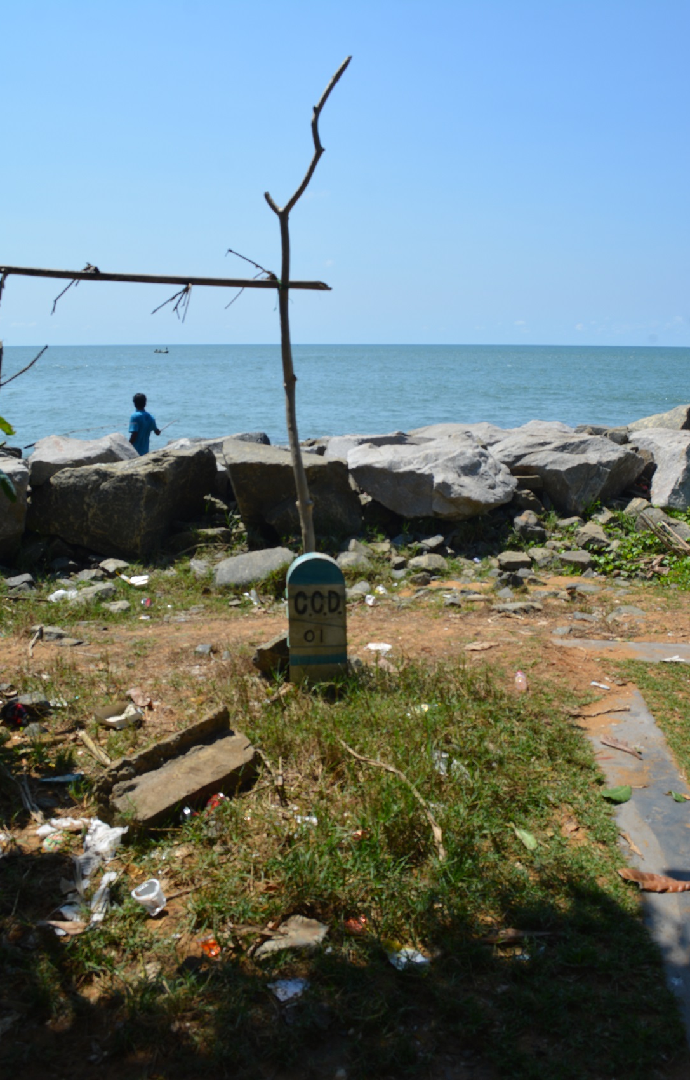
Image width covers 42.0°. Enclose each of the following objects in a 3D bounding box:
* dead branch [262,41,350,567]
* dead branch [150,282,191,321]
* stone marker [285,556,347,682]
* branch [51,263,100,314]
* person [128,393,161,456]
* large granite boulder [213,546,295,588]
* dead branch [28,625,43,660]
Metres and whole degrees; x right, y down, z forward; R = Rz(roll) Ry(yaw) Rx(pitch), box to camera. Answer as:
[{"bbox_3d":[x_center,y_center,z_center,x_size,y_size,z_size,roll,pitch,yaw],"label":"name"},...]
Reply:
[{"bbox_3d":[-0.166,-0.741,4.244,0.400,2.820,0.240,0,12,0],"label":"dead branch"},{"bbox_3d":[-0.769,-1.053,3.978,0.180,0.170,0.120,0,12,0],"label":"dead branch"},{"bbox_3d":[-0.132,0.370,4.225,0.275,0.620,0.140,-1,12,-6],"label":"stone marker"},{"bbox_3d":[-1.131,-1.056,3.779,0.200,0.220,0.140,0,12,0],"label":"branch"},{"bbox_3d":[-2.603,-1.111,11.834,0.450,1.620,0.360,-1,12,-3],"label":"person"},{"bbox_3d":[-0.620,0.146,6.203,0.540,0.220,0.320,-4,13,-18],"label":"large granite boulder"},{"bbox_3d":[-1.616,0.531,4.715,0.050,0.100,0.330,-1,12,-5],"label":"dead branch"}]

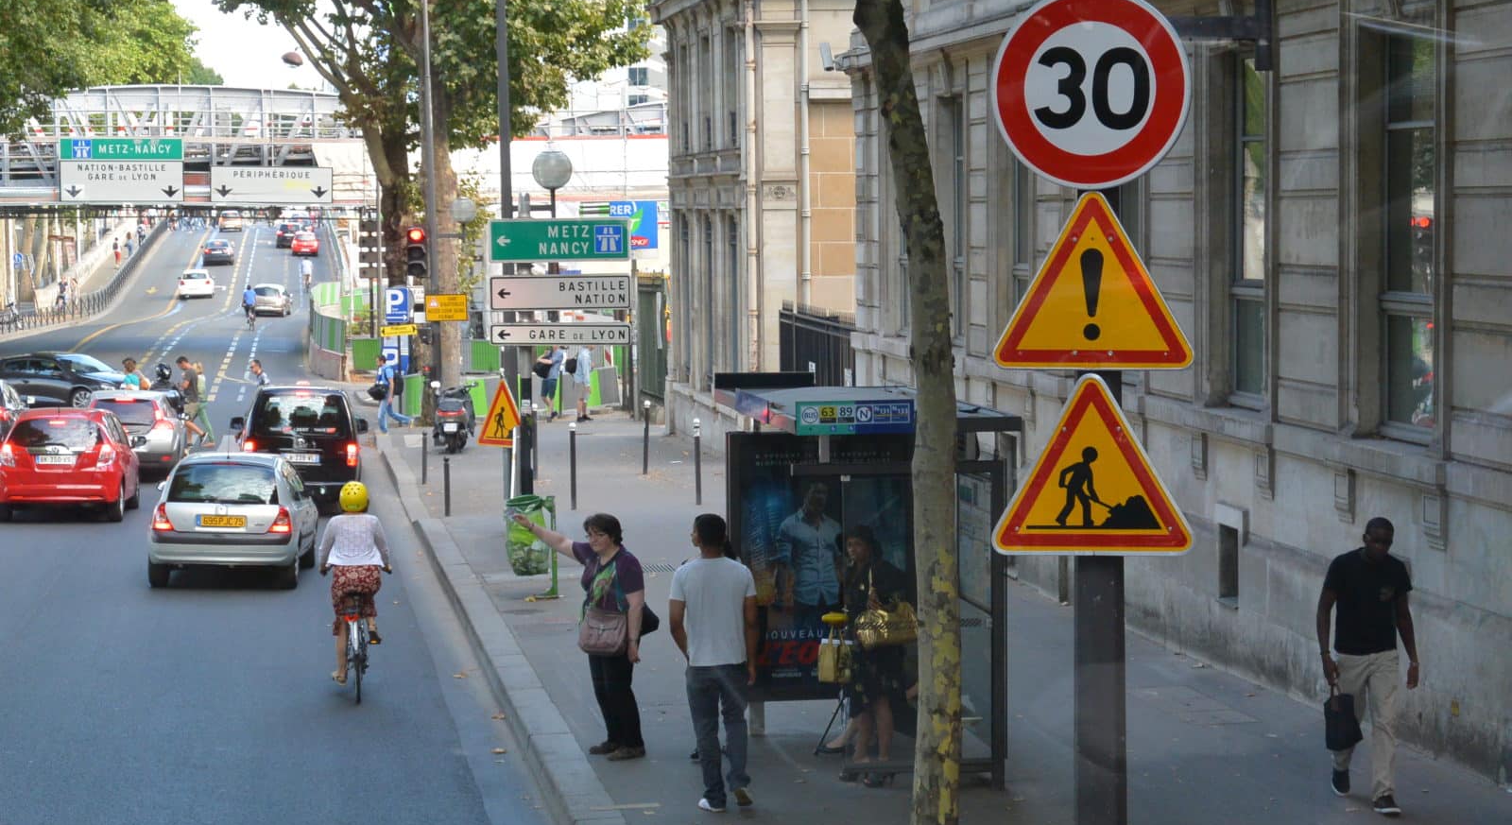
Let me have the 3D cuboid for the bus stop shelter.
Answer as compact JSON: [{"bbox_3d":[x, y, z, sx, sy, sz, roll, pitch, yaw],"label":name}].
[{"bbox_3d":[0.682,1.003,20.787,1.420,2.420,3.650,-1,4,-9],"label":"bus stop shelter"}]

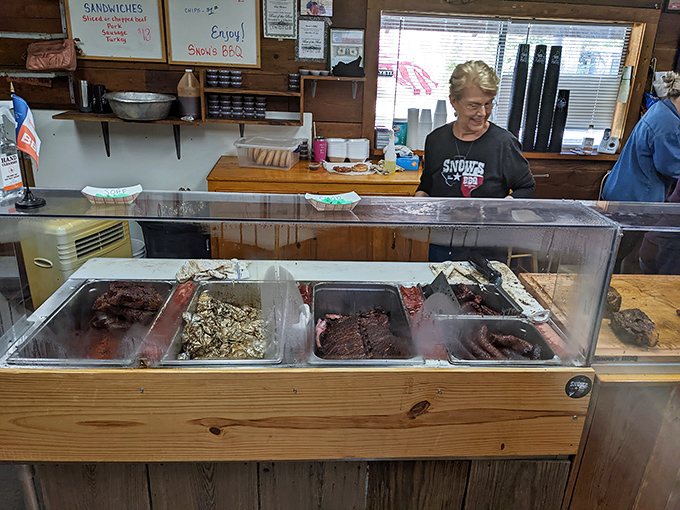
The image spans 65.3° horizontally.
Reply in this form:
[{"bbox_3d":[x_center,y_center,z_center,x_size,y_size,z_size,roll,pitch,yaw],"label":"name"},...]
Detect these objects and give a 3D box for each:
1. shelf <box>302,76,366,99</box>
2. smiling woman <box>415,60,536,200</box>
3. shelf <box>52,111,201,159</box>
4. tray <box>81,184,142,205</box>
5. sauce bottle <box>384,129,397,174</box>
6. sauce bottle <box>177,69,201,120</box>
[{"bbox_3d":[-0.038,-1.058,3.362,0.405,0.137,0.170,2,21,0],"label":"shelf"},{"bbox_3d":[0.590,-0.023,2.394,0.530,1.600,0.360,5,22,8],"label":"smiling woman"},{"bbox_3d":[-1.280,-0.736,3.367,0.870,0.290,0.300,2,21,0],"label":"shelf"},{"bbox_3d":[-0.591,-0.154,1.393,0.150,0.045,0.100,2,21,0],"label":"tray"},{"bbox_3d":[0.314,-0.637,3.248,0.071,0.262,0.071,2,21,-1],"label":"sauce bottle"},{"bbox_3d":[-0.923,-0.990,3.260,0.150,0.295,0.150,1,21,-3],"label":"sauce bottle"}]

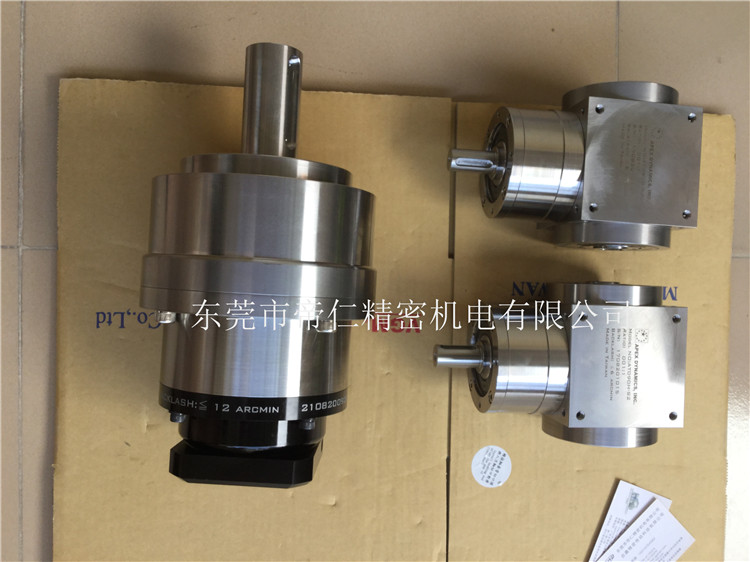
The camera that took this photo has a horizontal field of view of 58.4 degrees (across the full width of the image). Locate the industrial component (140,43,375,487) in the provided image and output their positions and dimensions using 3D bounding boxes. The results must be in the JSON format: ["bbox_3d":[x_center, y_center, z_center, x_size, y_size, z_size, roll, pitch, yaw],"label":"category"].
[{"bbox_3d":[-0.080,-0.016,0.483,0.164,0.164,0.297,3,90,-7],"label":"industrial component"}]

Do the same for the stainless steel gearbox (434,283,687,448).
[{"bbox_3d":[0.140,0.062,0.542,0.182,0.091,0.123,2,90,-7],"label":"stainless steel gearbox"}]

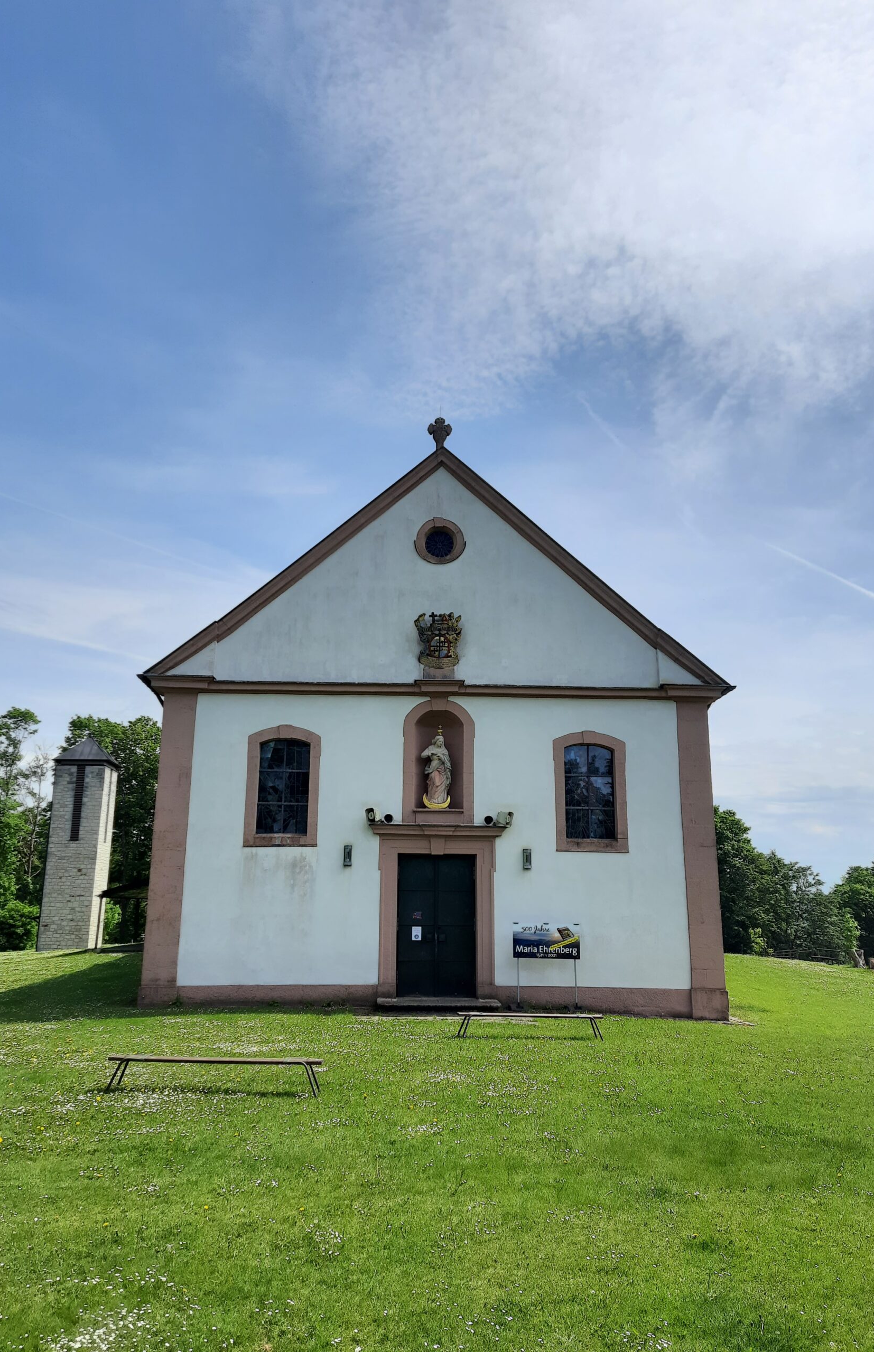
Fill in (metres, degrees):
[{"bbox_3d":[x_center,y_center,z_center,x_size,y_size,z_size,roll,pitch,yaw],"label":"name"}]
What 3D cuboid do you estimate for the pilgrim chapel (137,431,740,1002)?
[{"bbox_3d":[-0.221,2.922,32.504,14.050,14.200,22.000,1,-13,-1],"label":"pilgrim chapel"}]

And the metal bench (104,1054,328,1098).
[{"bbox_3d":[-2.618,4.750,11.176,2.530,0.420,0.380,0,-13,1],"label":"metal bench"}]

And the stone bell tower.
[{"bbox_3d":[-15.003,6.917,39.613,2.250,9.000,2.250,1,-13,-3],"label":"stone bell tower"}]

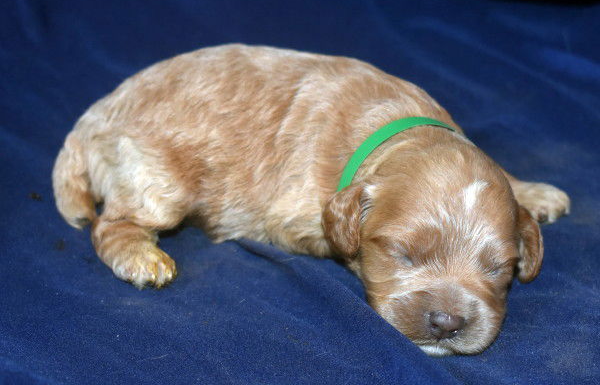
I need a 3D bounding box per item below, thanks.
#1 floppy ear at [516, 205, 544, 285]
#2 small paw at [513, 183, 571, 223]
[{"bbox_3d":[0.109,0.024,0.475,0.013,0.034,0.023,22,41,28],"label":"floppy ear"},{"bbox_3d":[0.127,0.005,0.527,0.031,0.018,0.025,20,40,26],"label":"small paw"}]

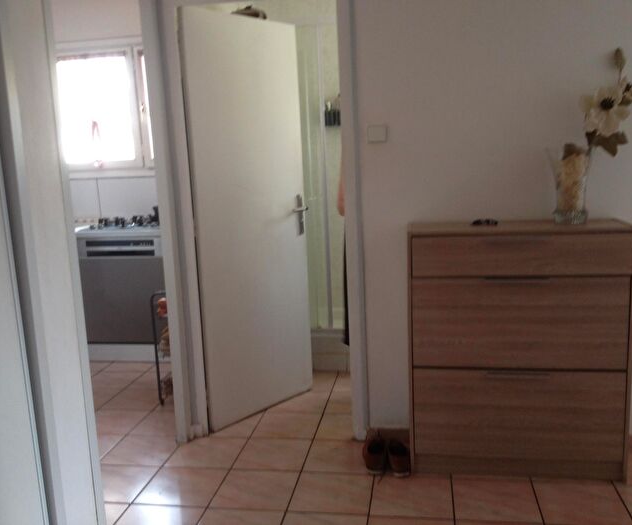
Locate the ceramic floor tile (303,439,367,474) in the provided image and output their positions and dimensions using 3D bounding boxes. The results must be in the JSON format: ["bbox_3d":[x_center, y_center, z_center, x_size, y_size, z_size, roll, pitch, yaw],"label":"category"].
[{"bbox_3d":[0.127,0.906,3.282,0.325,0.010,0.325,-1,11,10],"label":"ceramic floor tile"}]

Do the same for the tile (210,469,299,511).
[{"bbox_3d":[-0.245,0.953,2.957,0.320,0.010,0.320,-1,10,10],"label":"tile"}]

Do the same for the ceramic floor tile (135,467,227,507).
[{"bbox_3d":[-0.562,0.958,3.015,0.320,0.010,0.320,-1,10,10],"label":"ceramic floor tile"}]

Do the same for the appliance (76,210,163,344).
[{"bbox_3d":[-1.198,0.132,4.897,0.600,0.800,0.580,-1,10,10],"label":"appliance"}]

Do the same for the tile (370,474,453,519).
[{"bbox_3d":[0.395,0.962,2.907,0.325,0.010,0.325,-1,11,10],"label":"tile"}]

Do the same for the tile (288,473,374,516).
[{"bbox_3d":[0.072,0.967,2.964,0.325,0.010,0.325,-1,11,10],"label":"tile"}]

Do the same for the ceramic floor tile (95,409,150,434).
[{"bbox_3d":[-1.110,0.865,3.826,0.325,0.010,0.325,-1,11,10],"label":"ceramic floor tile"}]

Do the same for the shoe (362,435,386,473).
[{"bbox_3d":[0.268,0.854,3.227,0.105,0.095,0.285,-2,10,5],"label":"shoe"}]

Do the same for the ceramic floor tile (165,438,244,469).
[{"bbox_3d":[-0.519,0.916,3.395,0.325,0.010,0.325,-1,11,10],"label":"ceramic floor tile"}]

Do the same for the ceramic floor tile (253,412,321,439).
[{"bbox_3d":[-0.133,0.834,3.580,0.320,0.010,0.320,-1,10,10],"label":"ceramic floor tile"}]

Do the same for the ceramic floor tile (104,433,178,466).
[{"bbox_3d":[-0.823,0.903,3.385,0.320,0.010,0.320,-1,10,10],"label":"ceramic floor tile"}]

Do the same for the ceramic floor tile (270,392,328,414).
[{"bbox_3d":[-0.077,0.774,3.892,0.320,0.010,0.320,-1,10,10],"label":"ceramic floor tile"}]

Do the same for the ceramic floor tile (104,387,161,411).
[{"bbox_3d":[-1.056,0.804,4.144,0.325,0.010,0.325,-1,11,10],"label":"ceramic floor tile"}]

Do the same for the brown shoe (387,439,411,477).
[{"bbox_3d":[0.373,0.839,3.125,0.100,0.095,0.270,-2,10,6],"label":"brown shoe"}]

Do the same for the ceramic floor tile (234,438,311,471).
[{"bbox_3d":[-0.196,0.911,3.338,0.325,0.010,0.325,-1,11,10],"label":"ceramic floor tile"}]

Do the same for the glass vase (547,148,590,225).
[{"bbox_3d":[1.052,-0.317,2.944,0.170,0.302,0.170,-1,11,10],"label":"glass vase"}]

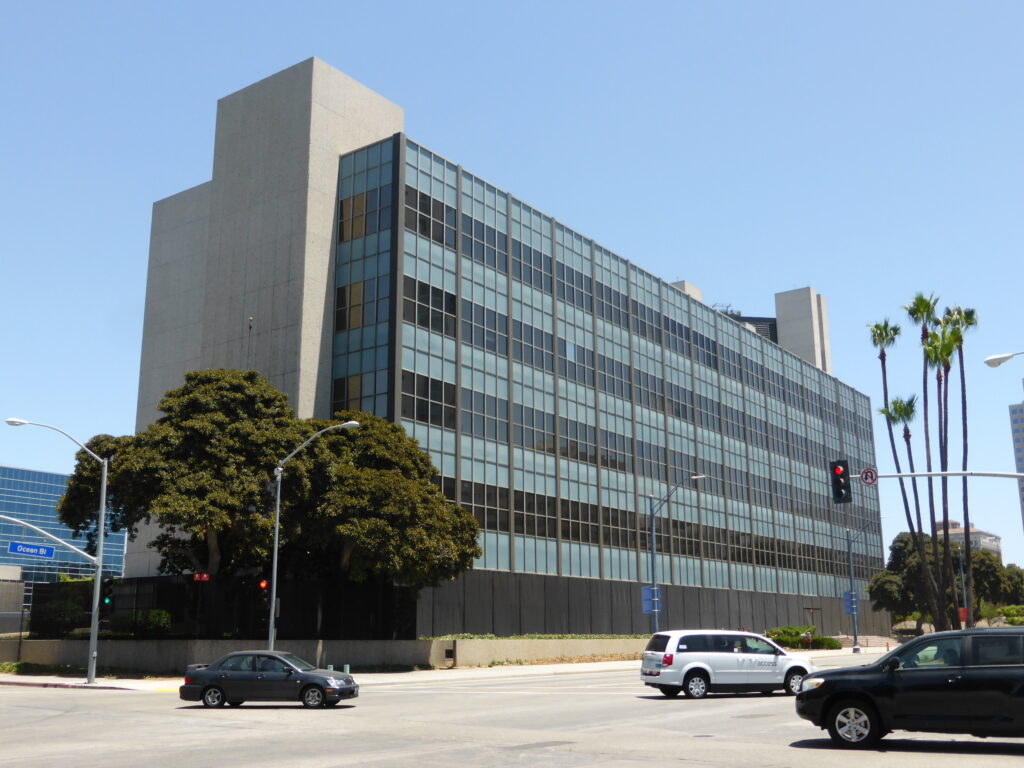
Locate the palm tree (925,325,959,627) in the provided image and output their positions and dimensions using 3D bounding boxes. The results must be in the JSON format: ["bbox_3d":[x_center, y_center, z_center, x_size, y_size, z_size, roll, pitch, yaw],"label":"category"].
[{"bbox_3d":[40.474,8.739,95.309,3.570,29.120,3.500,-6,-15,22],"label":"palm tree"}]

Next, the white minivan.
[{"bbox_3d":[6.066,7.817,28.970,5.120,1.750,2.000,4,-14,-16],"label":"white minivan"}]

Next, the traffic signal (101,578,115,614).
[{"bbox_3d":[-15.391,8.009,39.300,0.360,1.290,0.560,-10,-17,35],"label":"traffic signal"}]

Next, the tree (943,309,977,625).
[{"bbox_3d":[42.434,7.788,95.777,4.190,31.170,3.500,-6,-15,23],"label":"tree"}]

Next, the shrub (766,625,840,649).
[{"bbox_3d":[27.528,23.772,97.067,3.300,2.100,12.000,-10,-17,35],"label":"shrub"}]

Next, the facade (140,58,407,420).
[{"bbox_3d":[-14.218,-0.899,60.041,13.820,31.670,7.280,-10,-17,35],"label":"facade"}]

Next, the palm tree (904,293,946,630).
[{"bbox_3d":[39.367,7.105,96.181,3.670,32.720,3.500,-6,-15,22],"label":"palm tree"}]

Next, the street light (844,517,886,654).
[{"bbox_3d":[28.111,15.812,81.385,3.550,10.365,0.500,-10,-17,35],"label":"street light"}]

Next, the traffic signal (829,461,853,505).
[{"bbox_3d":[10.444,3.130,32.900,0.600,1.320,0.400,-10,-17,35],"label":"traffic signal"}]

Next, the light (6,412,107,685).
[{"bbox_3d":[-16.895,6.195,38.101,0.400,9.464,4.363,-10,-17,35],"label":"light"}]

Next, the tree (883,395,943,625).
[{"bbox_3d":[37.120,12.114,95.904,4.150,22.880,3.600,-6,-15,20],"label":"tree"}]

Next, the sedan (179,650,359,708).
[{"bbox_3d":[-6.227,7.632,26.896,4.510,1.394,1.700,-2,-14,7],"label":"sedan"}]

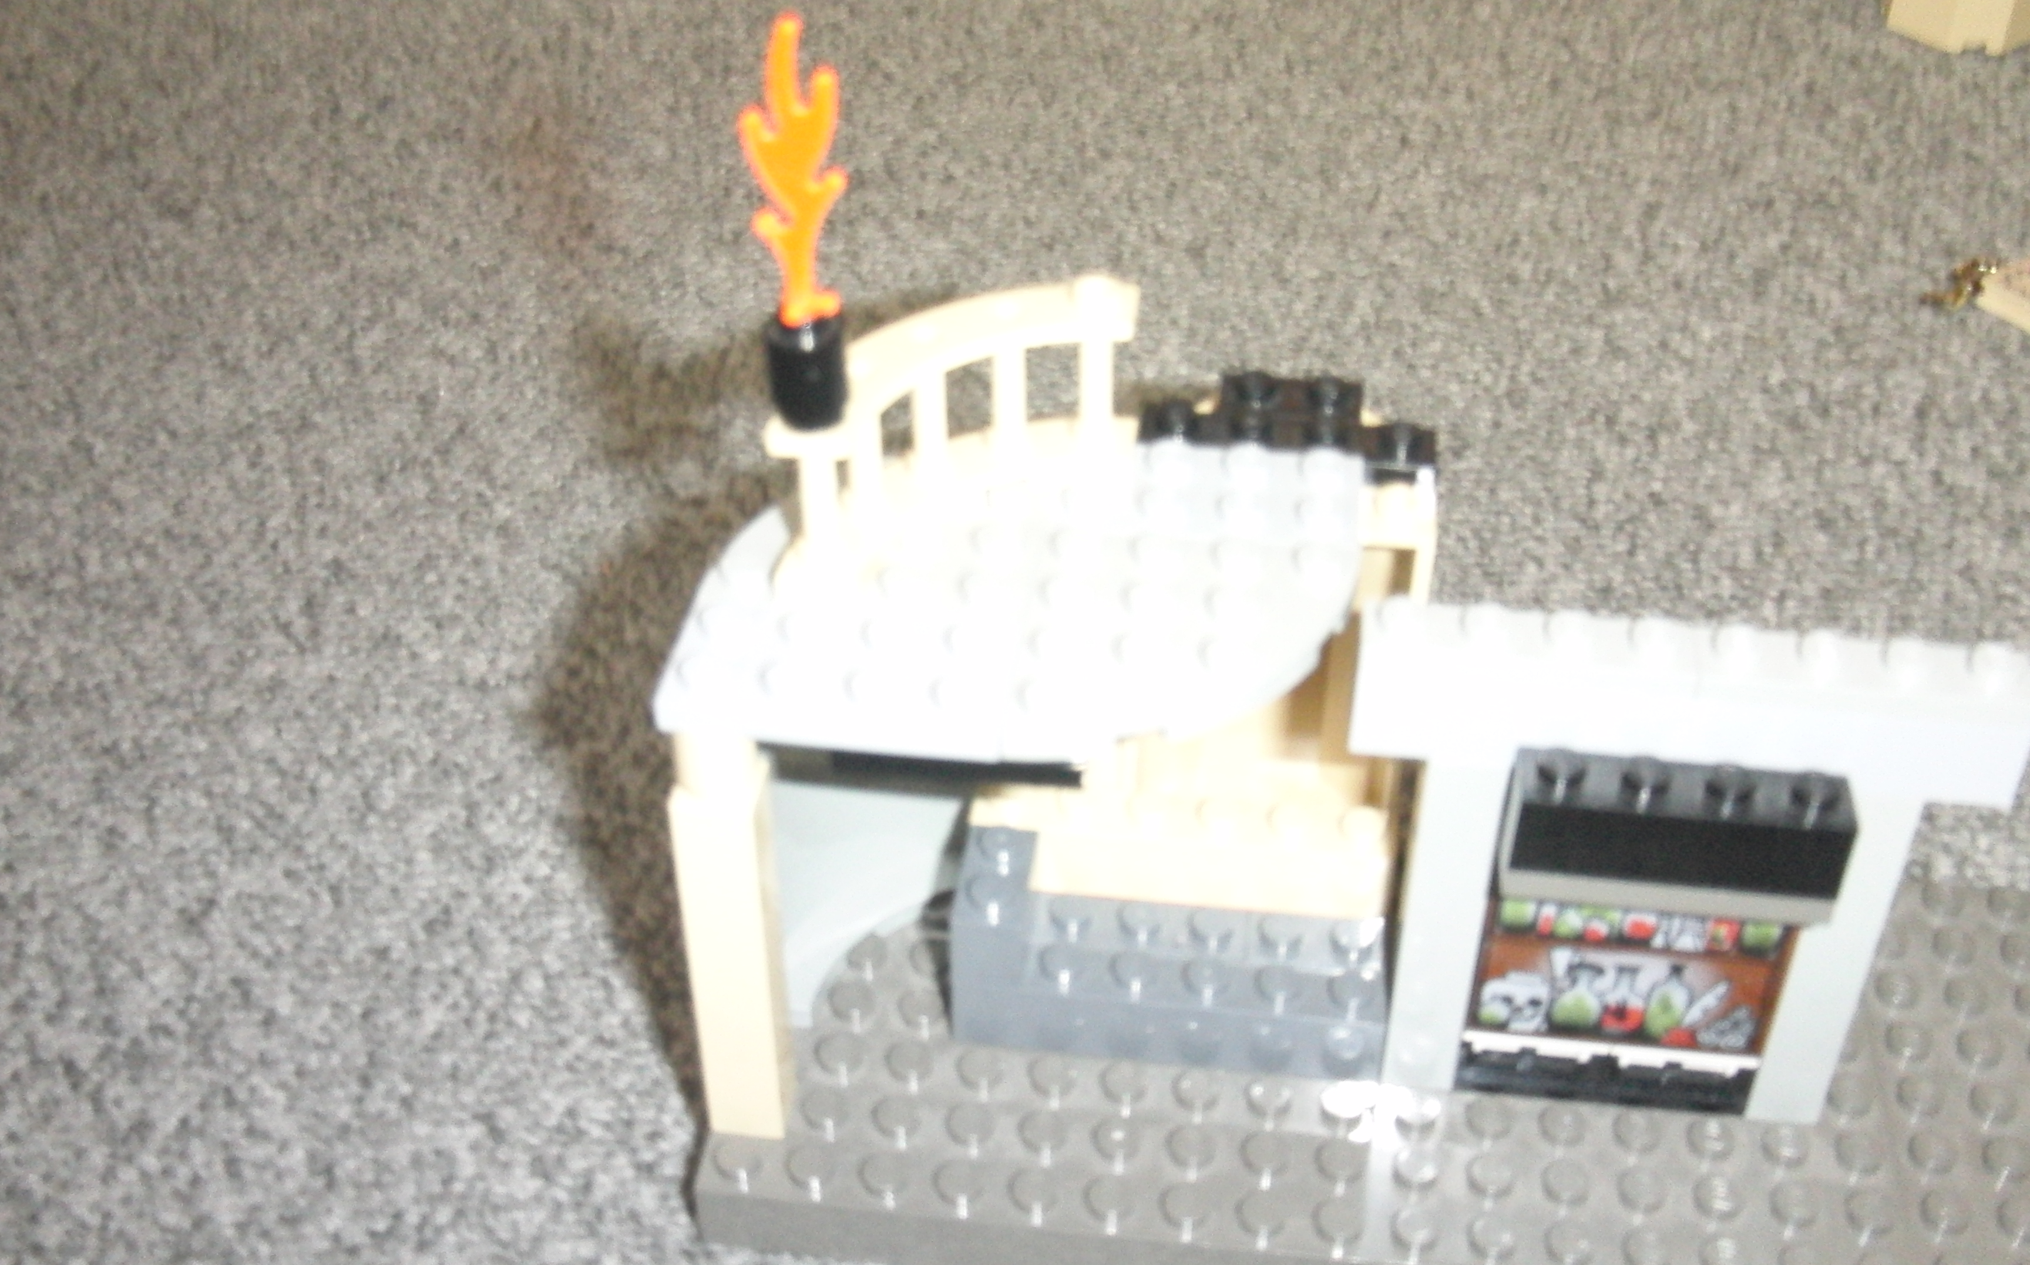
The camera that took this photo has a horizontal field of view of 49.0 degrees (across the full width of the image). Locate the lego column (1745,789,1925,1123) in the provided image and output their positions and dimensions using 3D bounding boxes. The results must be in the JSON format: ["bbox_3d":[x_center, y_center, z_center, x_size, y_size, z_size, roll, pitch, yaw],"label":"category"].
[{"bbox_3d":[0.085,0.033,0.233,0.008,0.048,0.008,5,38,5],"label":"lego column"}]

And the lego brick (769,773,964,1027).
[{"bbox_3d":[-0.013,0.013,0.249,0.032,0.058,0.032,5,38,5],"label":"lego brick"}]

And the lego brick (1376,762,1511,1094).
[{"bbox_3d":[0.045,0.029,0.237,0.008,0.048,0.008,5,38,5],"label":"lego brick"}]

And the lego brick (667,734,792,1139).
[{"bbox_3d":[-0.029,0.030,0.228,0.008,0.058,0.008,5,38,5],"label":"lego brick"}]

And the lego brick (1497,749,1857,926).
[{"bbox_3d":[0.066,0.020,0.223,0.032,0.014,0.008,5,38,5],"label":"lego brick"}]

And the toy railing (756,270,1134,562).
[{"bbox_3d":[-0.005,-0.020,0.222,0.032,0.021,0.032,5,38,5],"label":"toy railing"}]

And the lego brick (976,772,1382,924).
[{"bbox_3d":[0.019,0.025,0.257,0.048,0.011,0.008,5,38,5],"label":"lego brick"}]

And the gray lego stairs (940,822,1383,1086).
[{"bbox_3d":[0.018,0.035,0.251,0.048,0.020,0.017,5,38,5],"label":"gray lego stairs"}]

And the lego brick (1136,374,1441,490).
[{"bbox_3d":[0.030,-0.023,0.245,0.032,0.005,0.016,5,38,5],"label":"lego brick"}]

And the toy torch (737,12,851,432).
[{"bbox_3d":[-0.019,-0.036,0.197,0.009,0.039,0.008,5,38,5],"label":"toy torch"}]

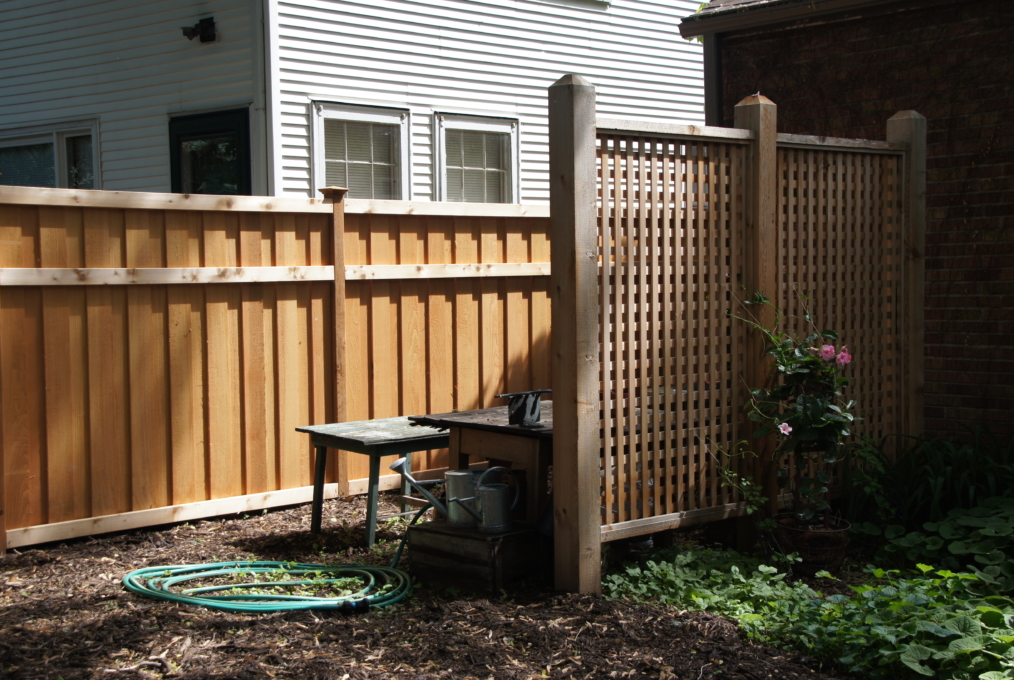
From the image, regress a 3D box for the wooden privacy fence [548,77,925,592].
[{"bbox_3d":[1.218,-0.077,7.072,2.670,2.168,0.140,-4,5,-43],"label":"wooden privacy fence"}]

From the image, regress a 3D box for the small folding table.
[{"bbox_3d":[-0.610,0.747,7.825,0.740,0.549,0.739,-3,4,-35],"label":"small folding table"}]

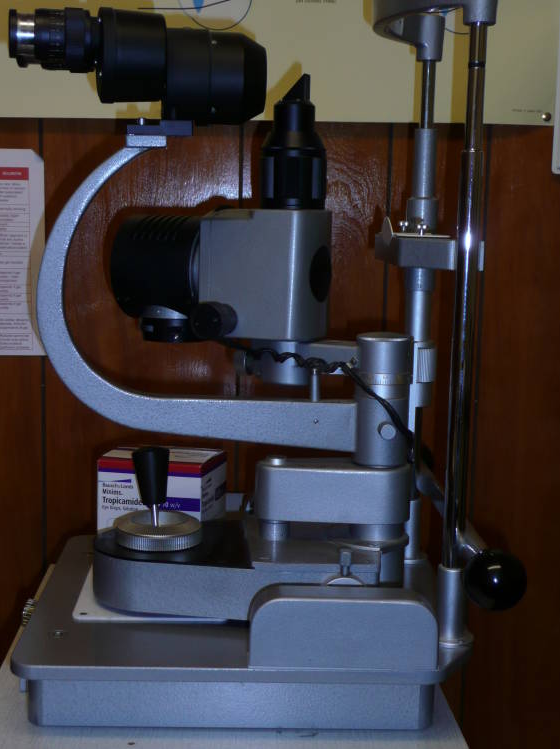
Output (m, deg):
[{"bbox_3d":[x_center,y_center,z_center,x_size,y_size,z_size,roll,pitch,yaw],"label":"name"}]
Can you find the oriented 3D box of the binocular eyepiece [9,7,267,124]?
[{"bbox_3d":[-0.099,-0.220,0.861,0.179,0.076,0.115,1,8,-5],"label":"binocular eyepiece"}]

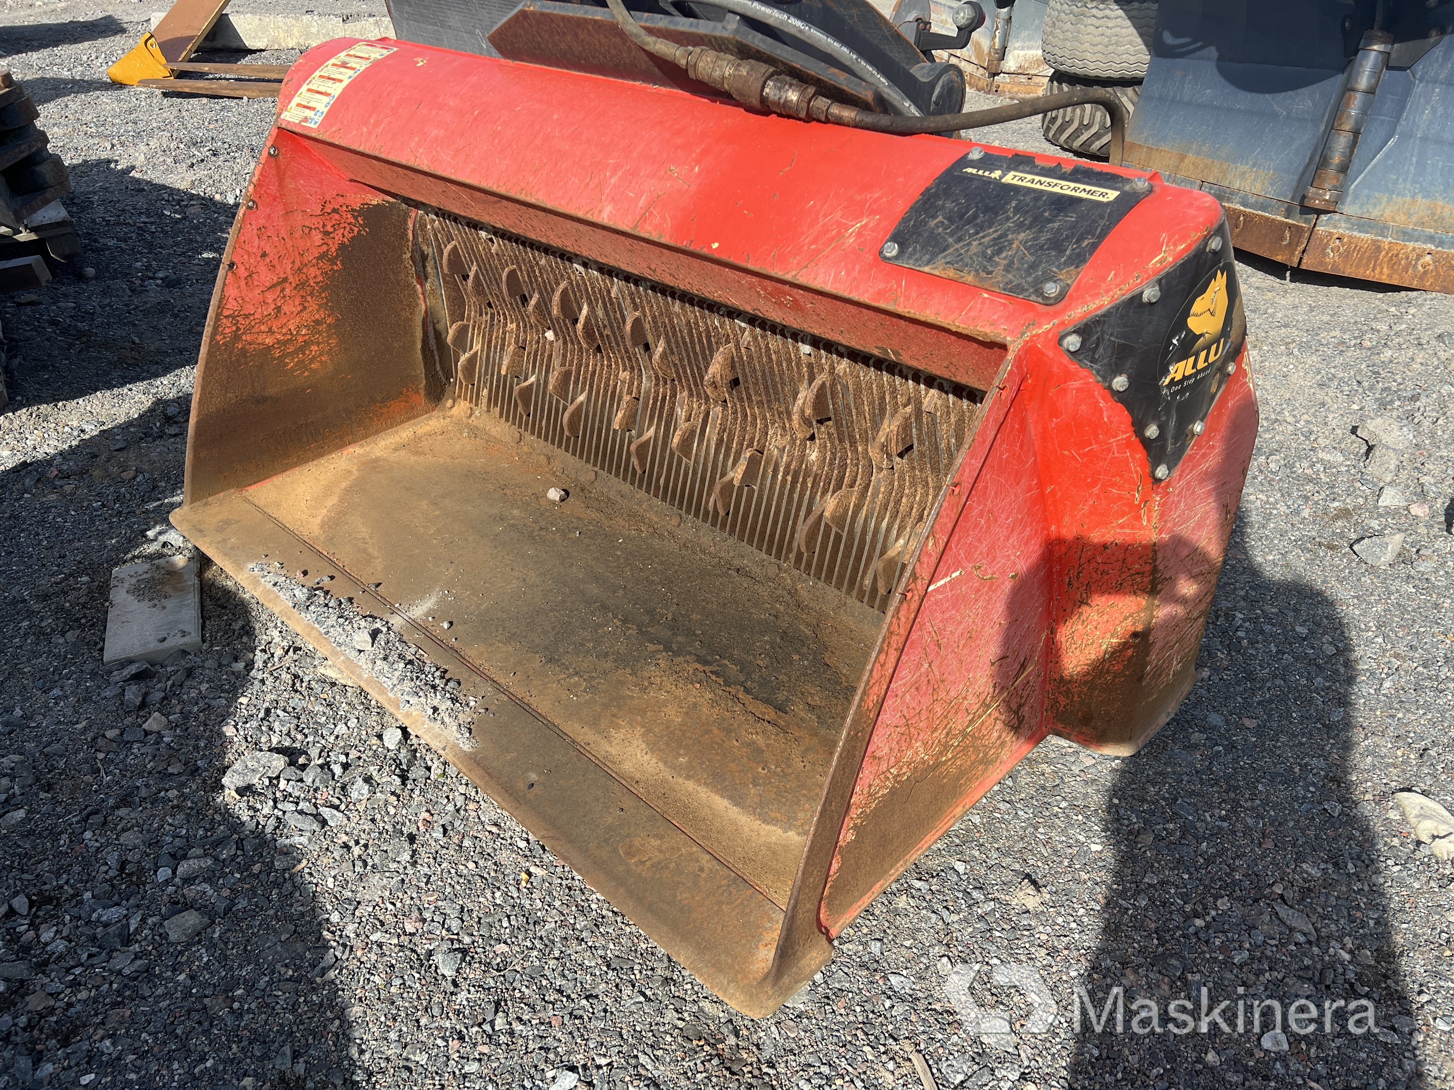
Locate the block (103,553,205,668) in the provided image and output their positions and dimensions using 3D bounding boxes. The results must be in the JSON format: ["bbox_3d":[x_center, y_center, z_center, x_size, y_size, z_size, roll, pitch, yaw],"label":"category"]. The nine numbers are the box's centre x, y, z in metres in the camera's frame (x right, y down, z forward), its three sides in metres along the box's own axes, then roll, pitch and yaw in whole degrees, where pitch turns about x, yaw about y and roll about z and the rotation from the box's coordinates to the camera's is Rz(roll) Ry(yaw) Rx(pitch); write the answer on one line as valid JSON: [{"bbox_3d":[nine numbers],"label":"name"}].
[{"bbox_3d":[-1.289,0.154,2.467,0.178,0.055,0.355,-15,36,-17],"label":"block"}]

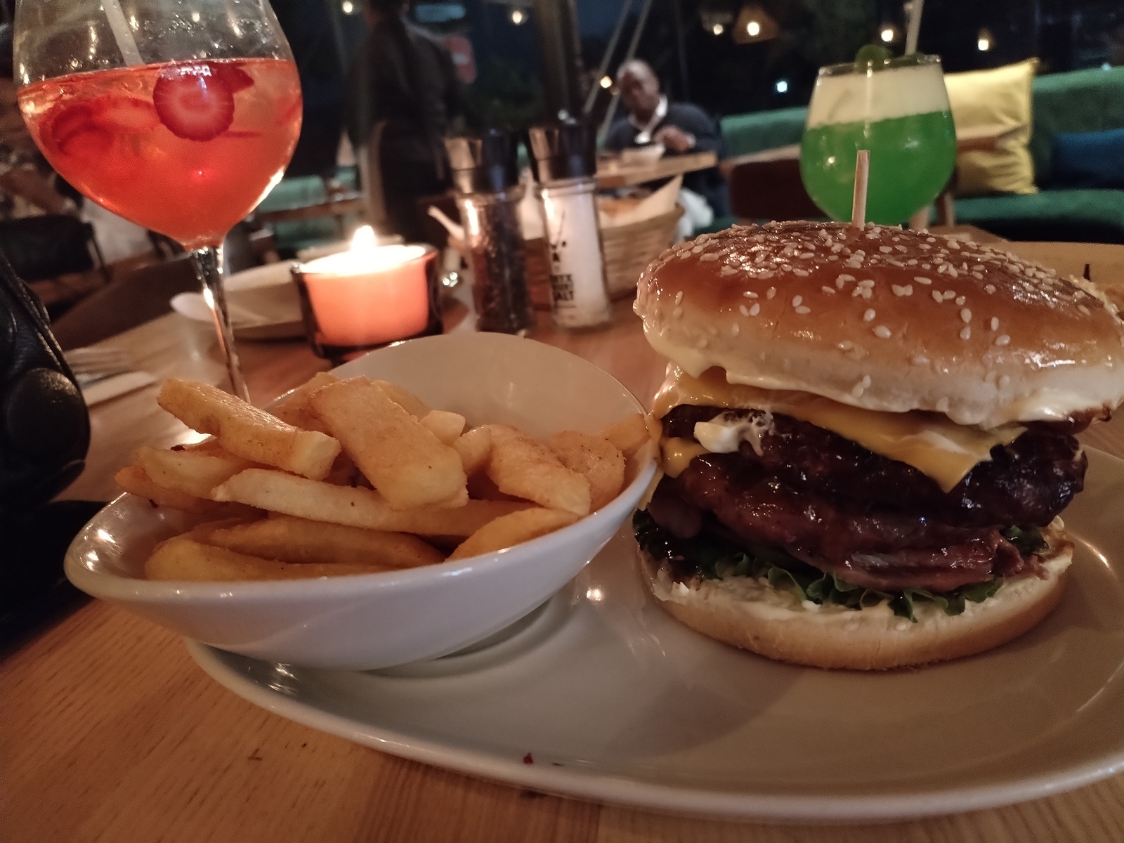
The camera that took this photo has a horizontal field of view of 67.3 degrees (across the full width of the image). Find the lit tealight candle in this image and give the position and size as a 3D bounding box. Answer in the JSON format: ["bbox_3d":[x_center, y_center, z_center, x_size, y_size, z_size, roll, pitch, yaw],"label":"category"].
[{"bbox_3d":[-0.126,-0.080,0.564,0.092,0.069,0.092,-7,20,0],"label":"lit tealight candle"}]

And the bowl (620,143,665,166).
[{"bbox_3d":[0.258,-0.852,2.700,0.143,0.052,0.143,-7,20,0],"label":"bowl"}]

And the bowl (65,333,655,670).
[{"bbox_3d":[-0.050,0.022,0.260,0.153,0.060,0.157,-7,20,0],"label":"bowl"}]

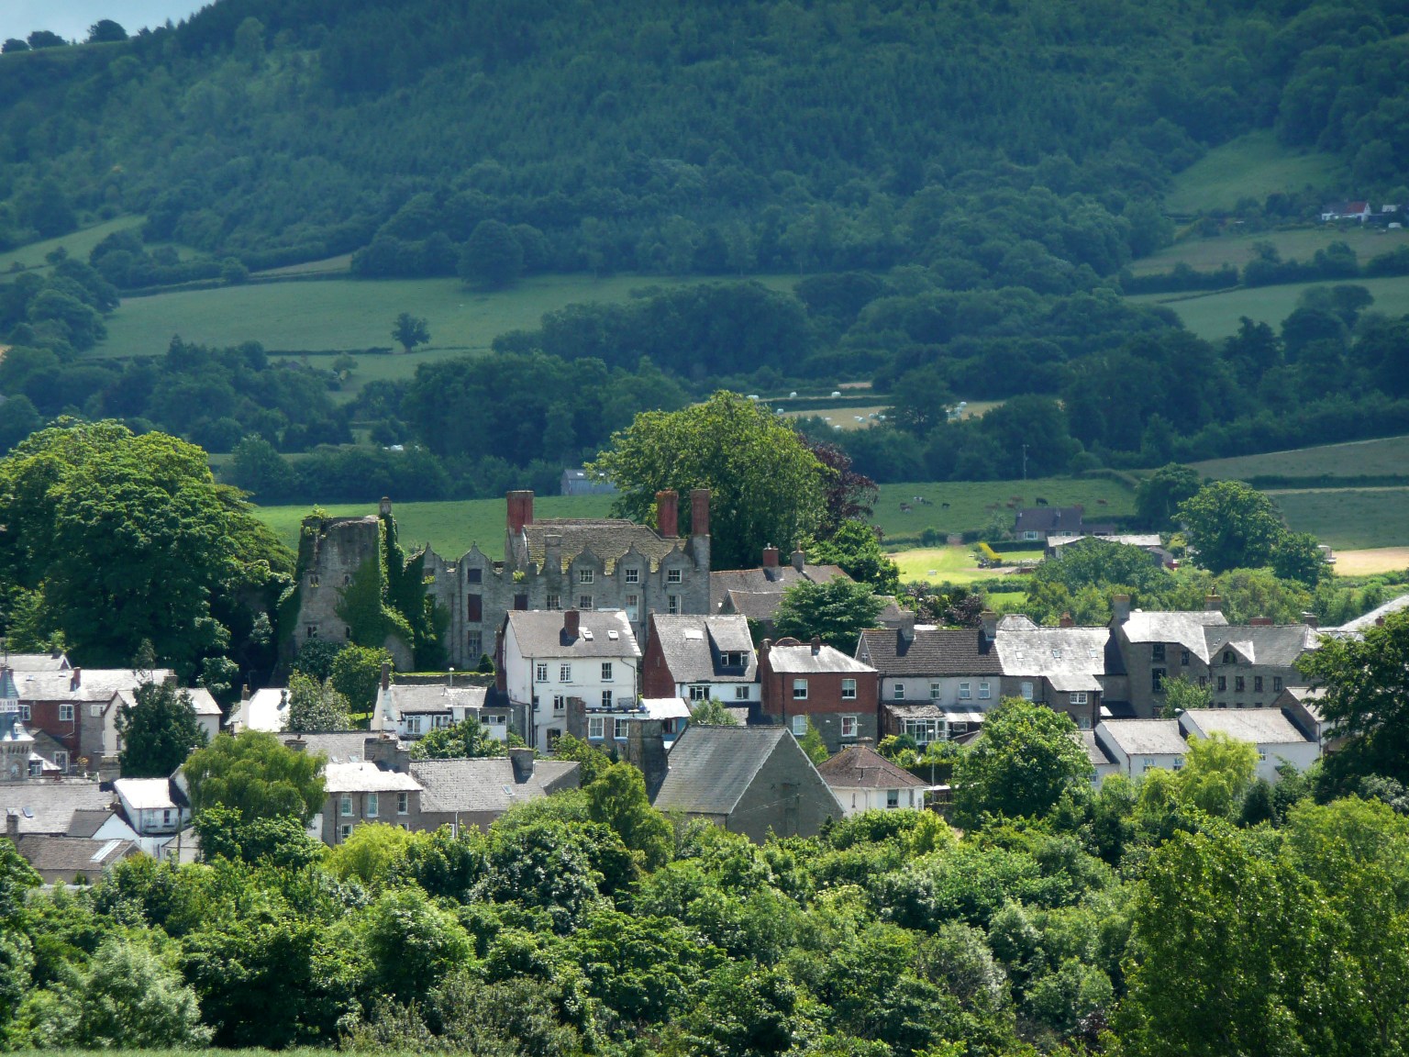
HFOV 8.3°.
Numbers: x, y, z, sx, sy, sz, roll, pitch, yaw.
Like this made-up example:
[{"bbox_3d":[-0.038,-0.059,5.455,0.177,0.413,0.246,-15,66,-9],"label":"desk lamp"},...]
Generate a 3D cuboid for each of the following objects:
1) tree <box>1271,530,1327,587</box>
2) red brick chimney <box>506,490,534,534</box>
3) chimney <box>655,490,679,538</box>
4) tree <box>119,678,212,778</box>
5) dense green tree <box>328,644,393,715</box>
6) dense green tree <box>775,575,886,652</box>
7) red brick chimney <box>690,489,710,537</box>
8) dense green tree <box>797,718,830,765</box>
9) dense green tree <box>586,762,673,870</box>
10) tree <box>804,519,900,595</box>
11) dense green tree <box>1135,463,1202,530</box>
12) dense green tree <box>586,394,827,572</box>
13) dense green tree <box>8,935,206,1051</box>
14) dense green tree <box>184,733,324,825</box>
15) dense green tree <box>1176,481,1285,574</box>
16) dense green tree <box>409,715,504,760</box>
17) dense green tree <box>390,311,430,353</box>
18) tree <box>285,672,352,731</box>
[{"bbox_3d":[76.700,4.050,1250.000,7.240,7.670,7.000,0,0,0],"label":"tree"},{"bbox_3d":[-16.840,-1.530,885.000,2.110,4.070,1.600,0,-1,-13],"label":"red brick chimney"},{"bbox_3d":[-3.660,-1.380,934.000,2.330,4.780,1.700,0,0,0],"label":"chimney"},{"bbox_3d":[-45.000,17.060,805.000,7.780,8.780,7.400,0,0,0],"label":"tree"},{"bbox_3d":[-30.010,13.200,845.000,5.570,6.340,5.570,0,-1,0],"label":"dense green tree"},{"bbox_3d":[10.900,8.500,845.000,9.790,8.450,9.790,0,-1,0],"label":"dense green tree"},{"bbox_3d":[-0.480,-1.430,930.000,1.900,4.650,1.700,0,0,0],"label":"red brick chimney"},{"bbox_3d":[9.080,18.310,820.000,3.170,4.660,3.000,0,0,0],"label":"dense green tree"},{"bbox_3d":[-5.410,21.360,700.000,6.280,9.070,6.280,0,-1,0],"label":"dense green tree"},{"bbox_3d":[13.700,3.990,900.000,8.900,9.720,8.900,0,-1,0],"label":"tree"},{"bbox_3d":[73.190,-4.780,1530.000,10.600,11.130,10.300,0,0,0],"label":"dense green tree"},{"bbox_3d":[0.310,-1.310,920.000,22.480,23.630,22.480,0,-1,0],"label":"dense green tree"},{"bbox_3d":[-36.820,28.910,600.000,12.480,7.160,10.500,0,0,0],"label":"dense green tree"},{"bbox_3d":[-34.200,19.790,735.000,10.860,8.940,10.860,0,-1,0],"label":"dense green tree"},{"bbox_3d":[70.070,0.150,1290.000,14.510,13.050,14.510,0,-1,0],"label":"dense green tree"},{"bbox_3d":[-20.750,17.900,810.000,7.920,4.600,6.800,0,0,0],"label":"dense green tree"},{"bbox_3d":[-80.550,-53.520,2650.000,10.840,11.290,10.840,0,-1,0],"label":"dense green tree"},{"bbox_3d":[-33.450,15.750,840.000,5.730,6.590,5.500,0,0,0],"label":"tree"}]

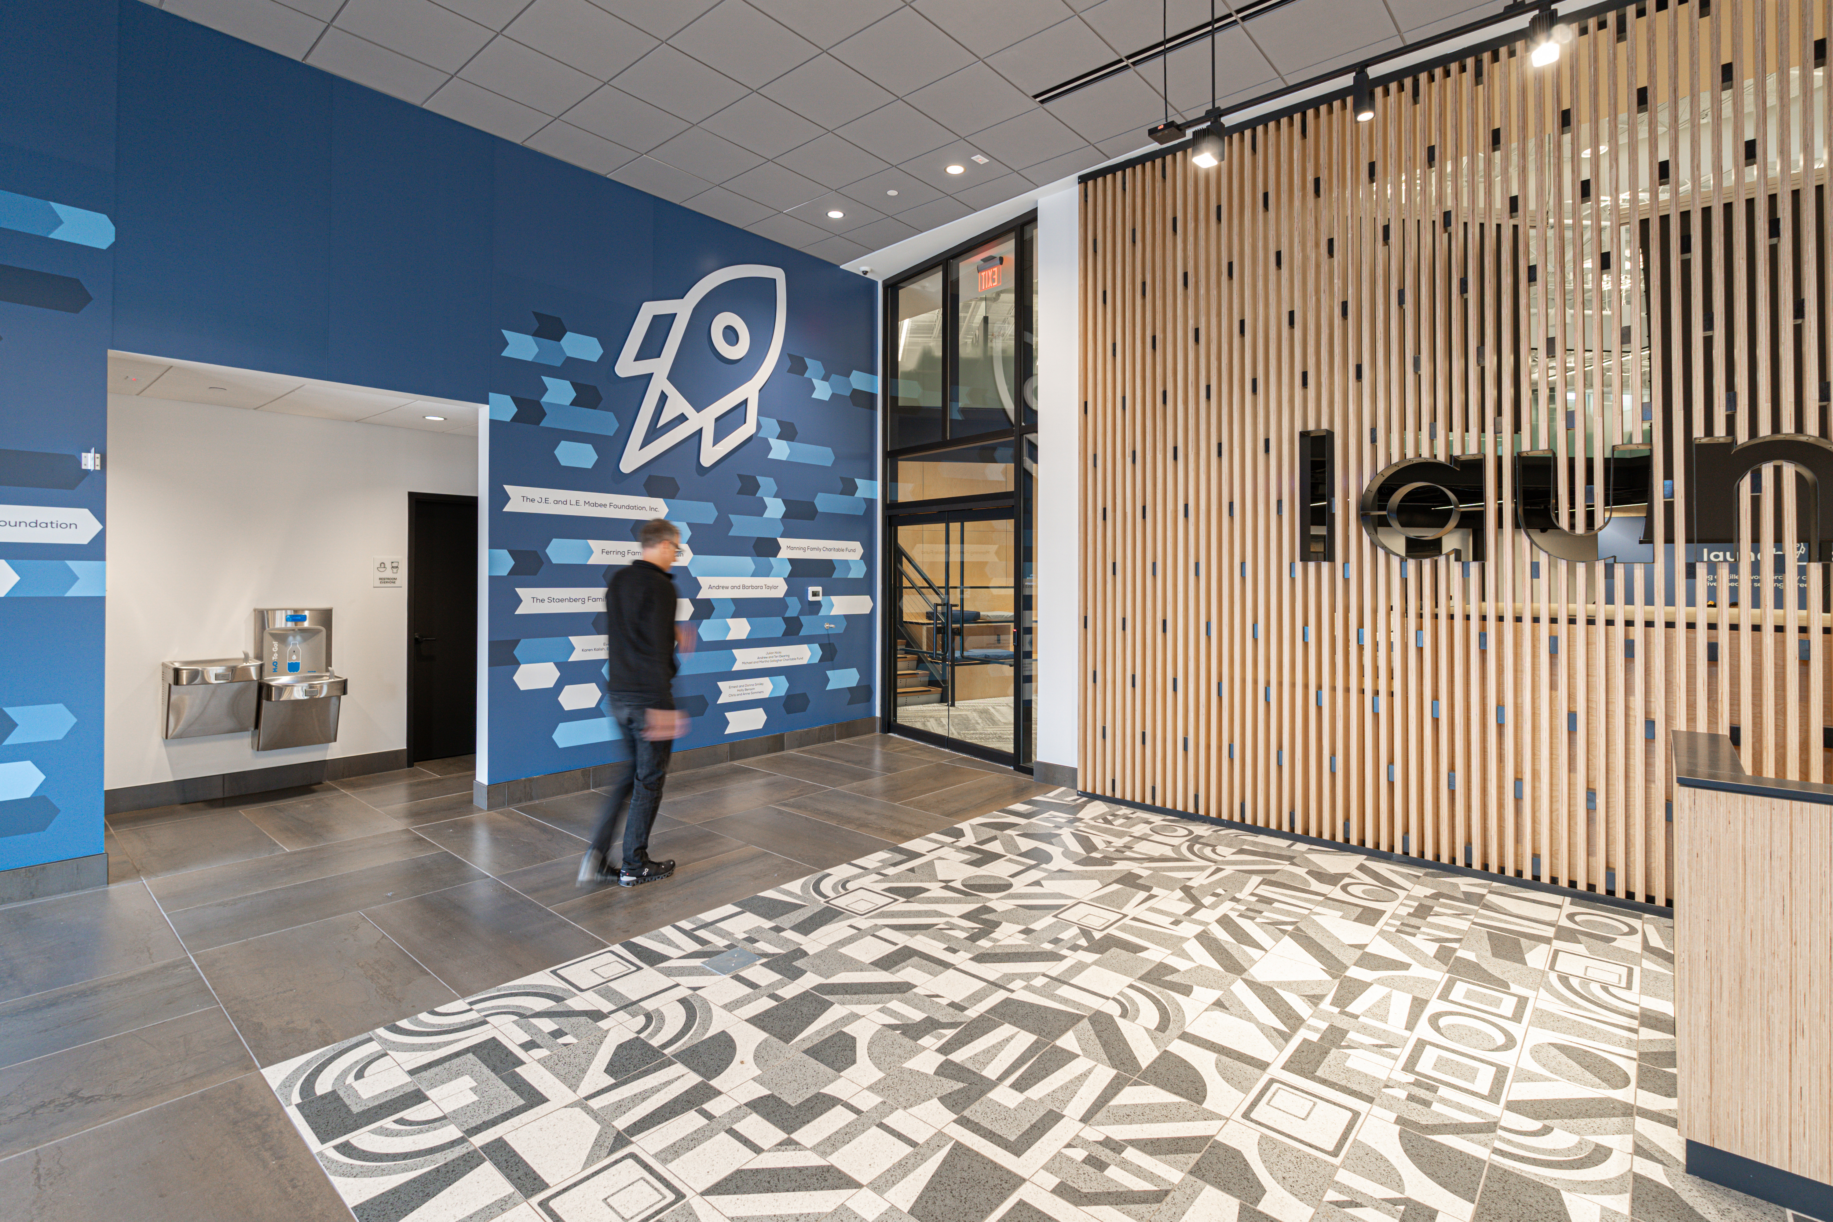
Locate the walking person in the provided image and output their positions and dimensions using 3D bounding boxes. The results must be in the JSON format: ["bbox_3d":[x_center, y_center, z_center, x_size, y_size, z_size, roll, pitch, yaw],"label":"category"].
[{"bbox_3d":[-1.426,0.467,4.150,0.530,1.780,0.500,-2,4,-37],"label":"walking person"}]

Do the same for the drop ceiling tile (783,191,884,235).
[{"bbox_3d":[-0.645,-3.222,6.596,0.605,0.020,0.605,4,5,41],"label":"drop ceiling tile"}]

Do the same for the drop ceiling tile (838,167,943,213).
[{"bbox_3d":[-0.185,-3.183,6.192,0.610,0.020,0.610,4,5,41],"label":"drop ceiling tile"}]

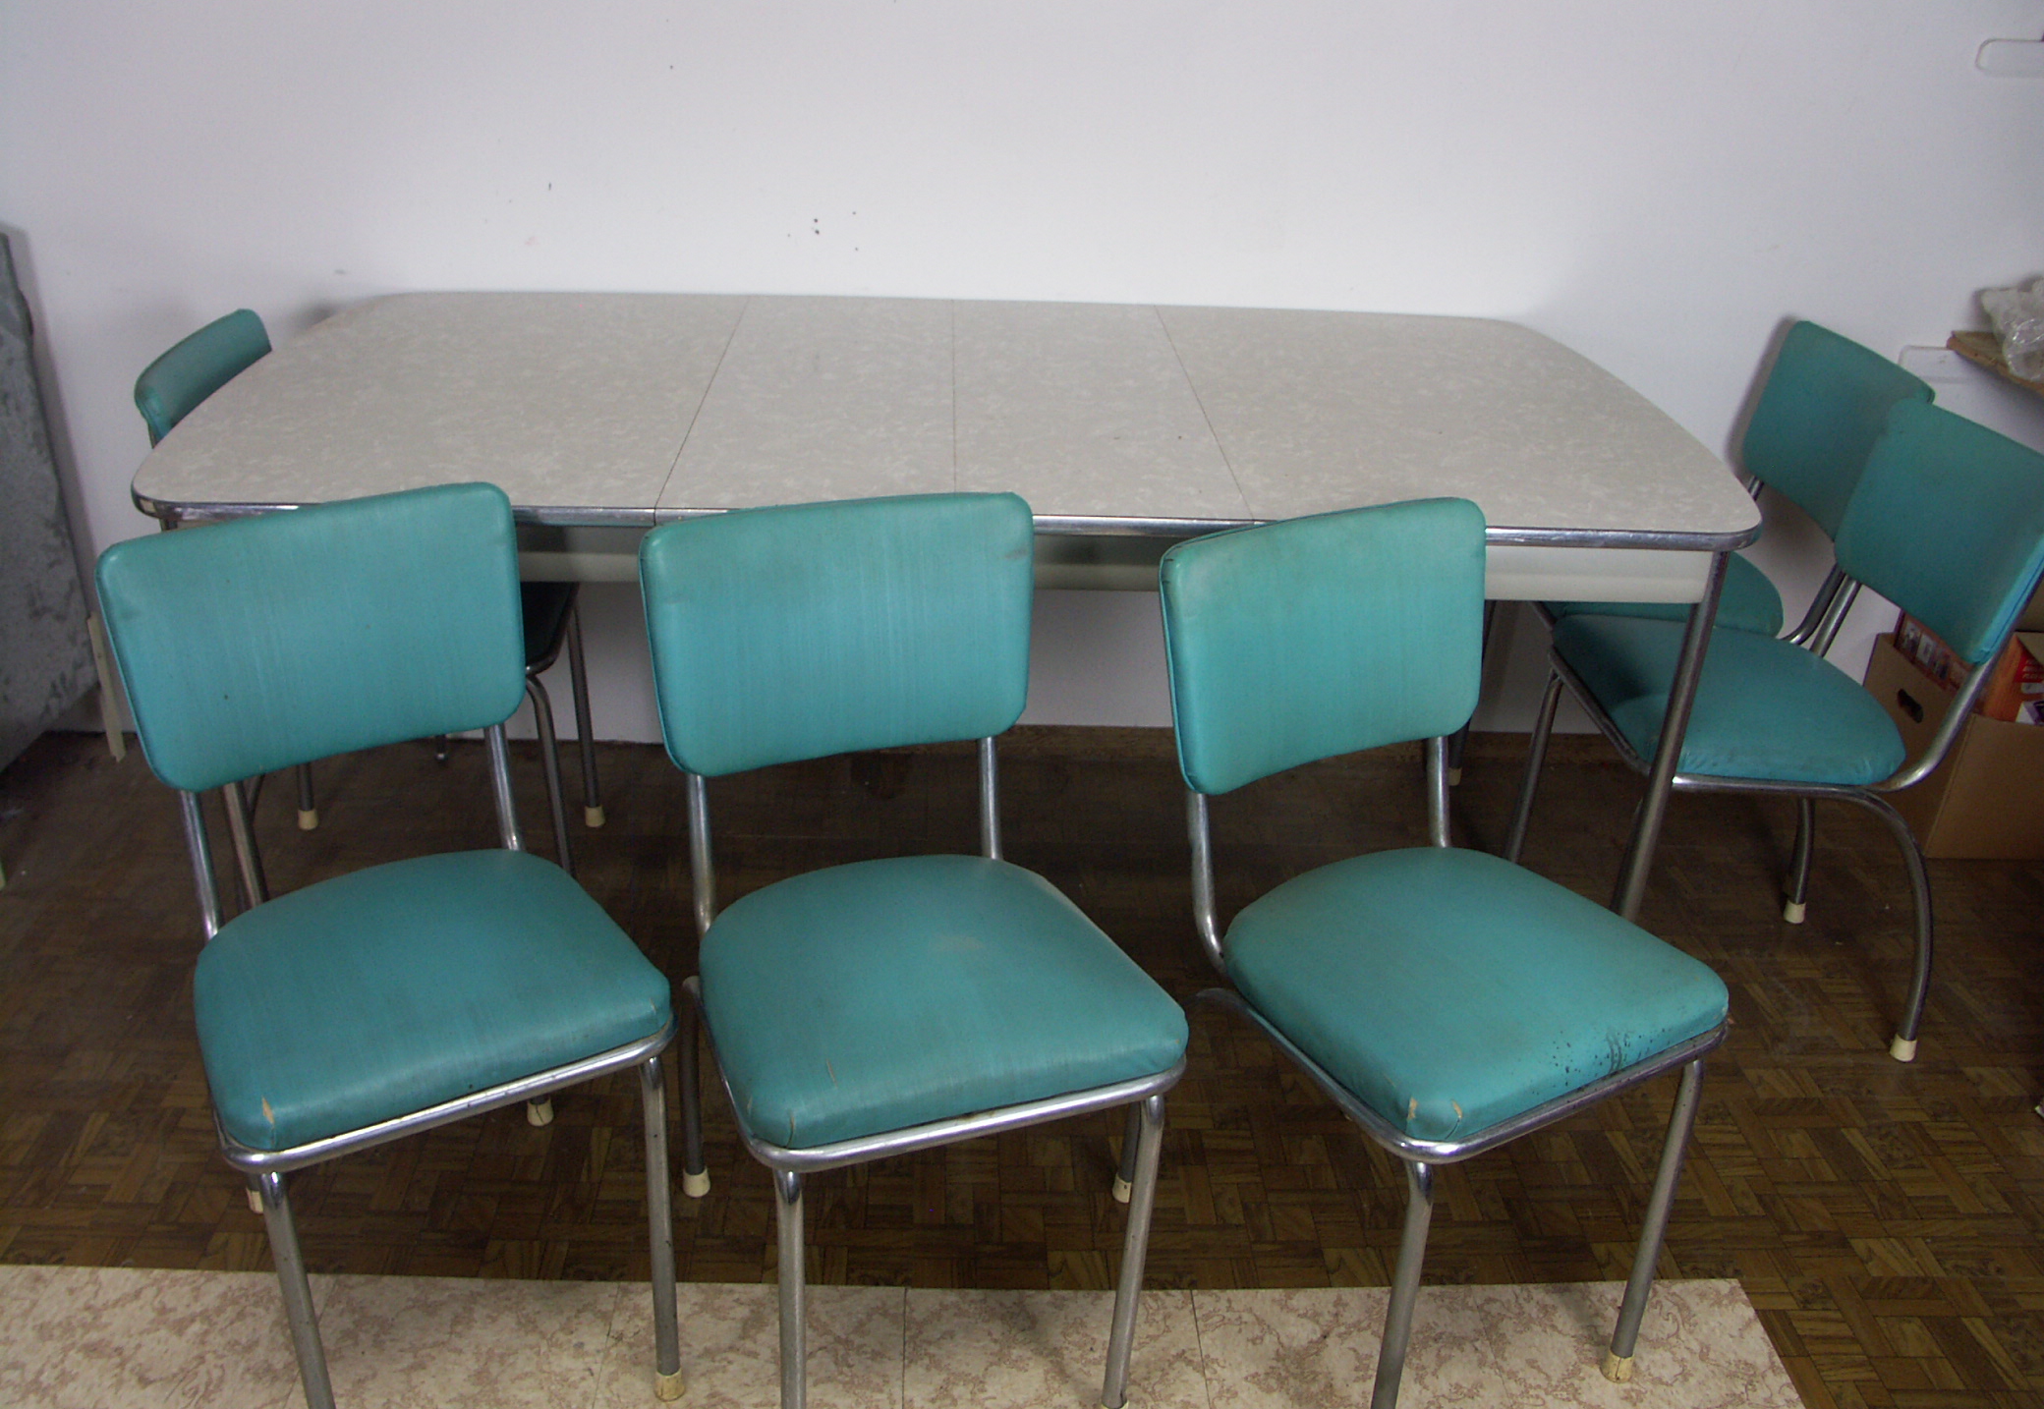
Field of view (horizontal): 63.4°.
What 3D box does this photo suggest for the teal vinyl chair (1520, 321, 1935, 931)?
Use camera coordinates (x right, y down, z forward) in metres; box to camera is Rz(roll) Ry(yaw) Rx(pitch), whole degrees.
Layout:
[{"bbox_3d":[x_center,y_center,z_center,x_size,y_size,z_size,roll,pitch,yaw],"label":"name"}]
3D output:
[{"bbox_3d":[1.002,-0.150,2.528,0.490,0.815,0.394,0,26,-6],"label":"teal vinyl chair"}]

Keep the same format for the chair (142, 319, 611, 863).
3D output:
[{"bbox_3d":[-0.859,-0.105,2.274,0.490,0.815,0.394,-1,26,-6],"label":"chair"}]

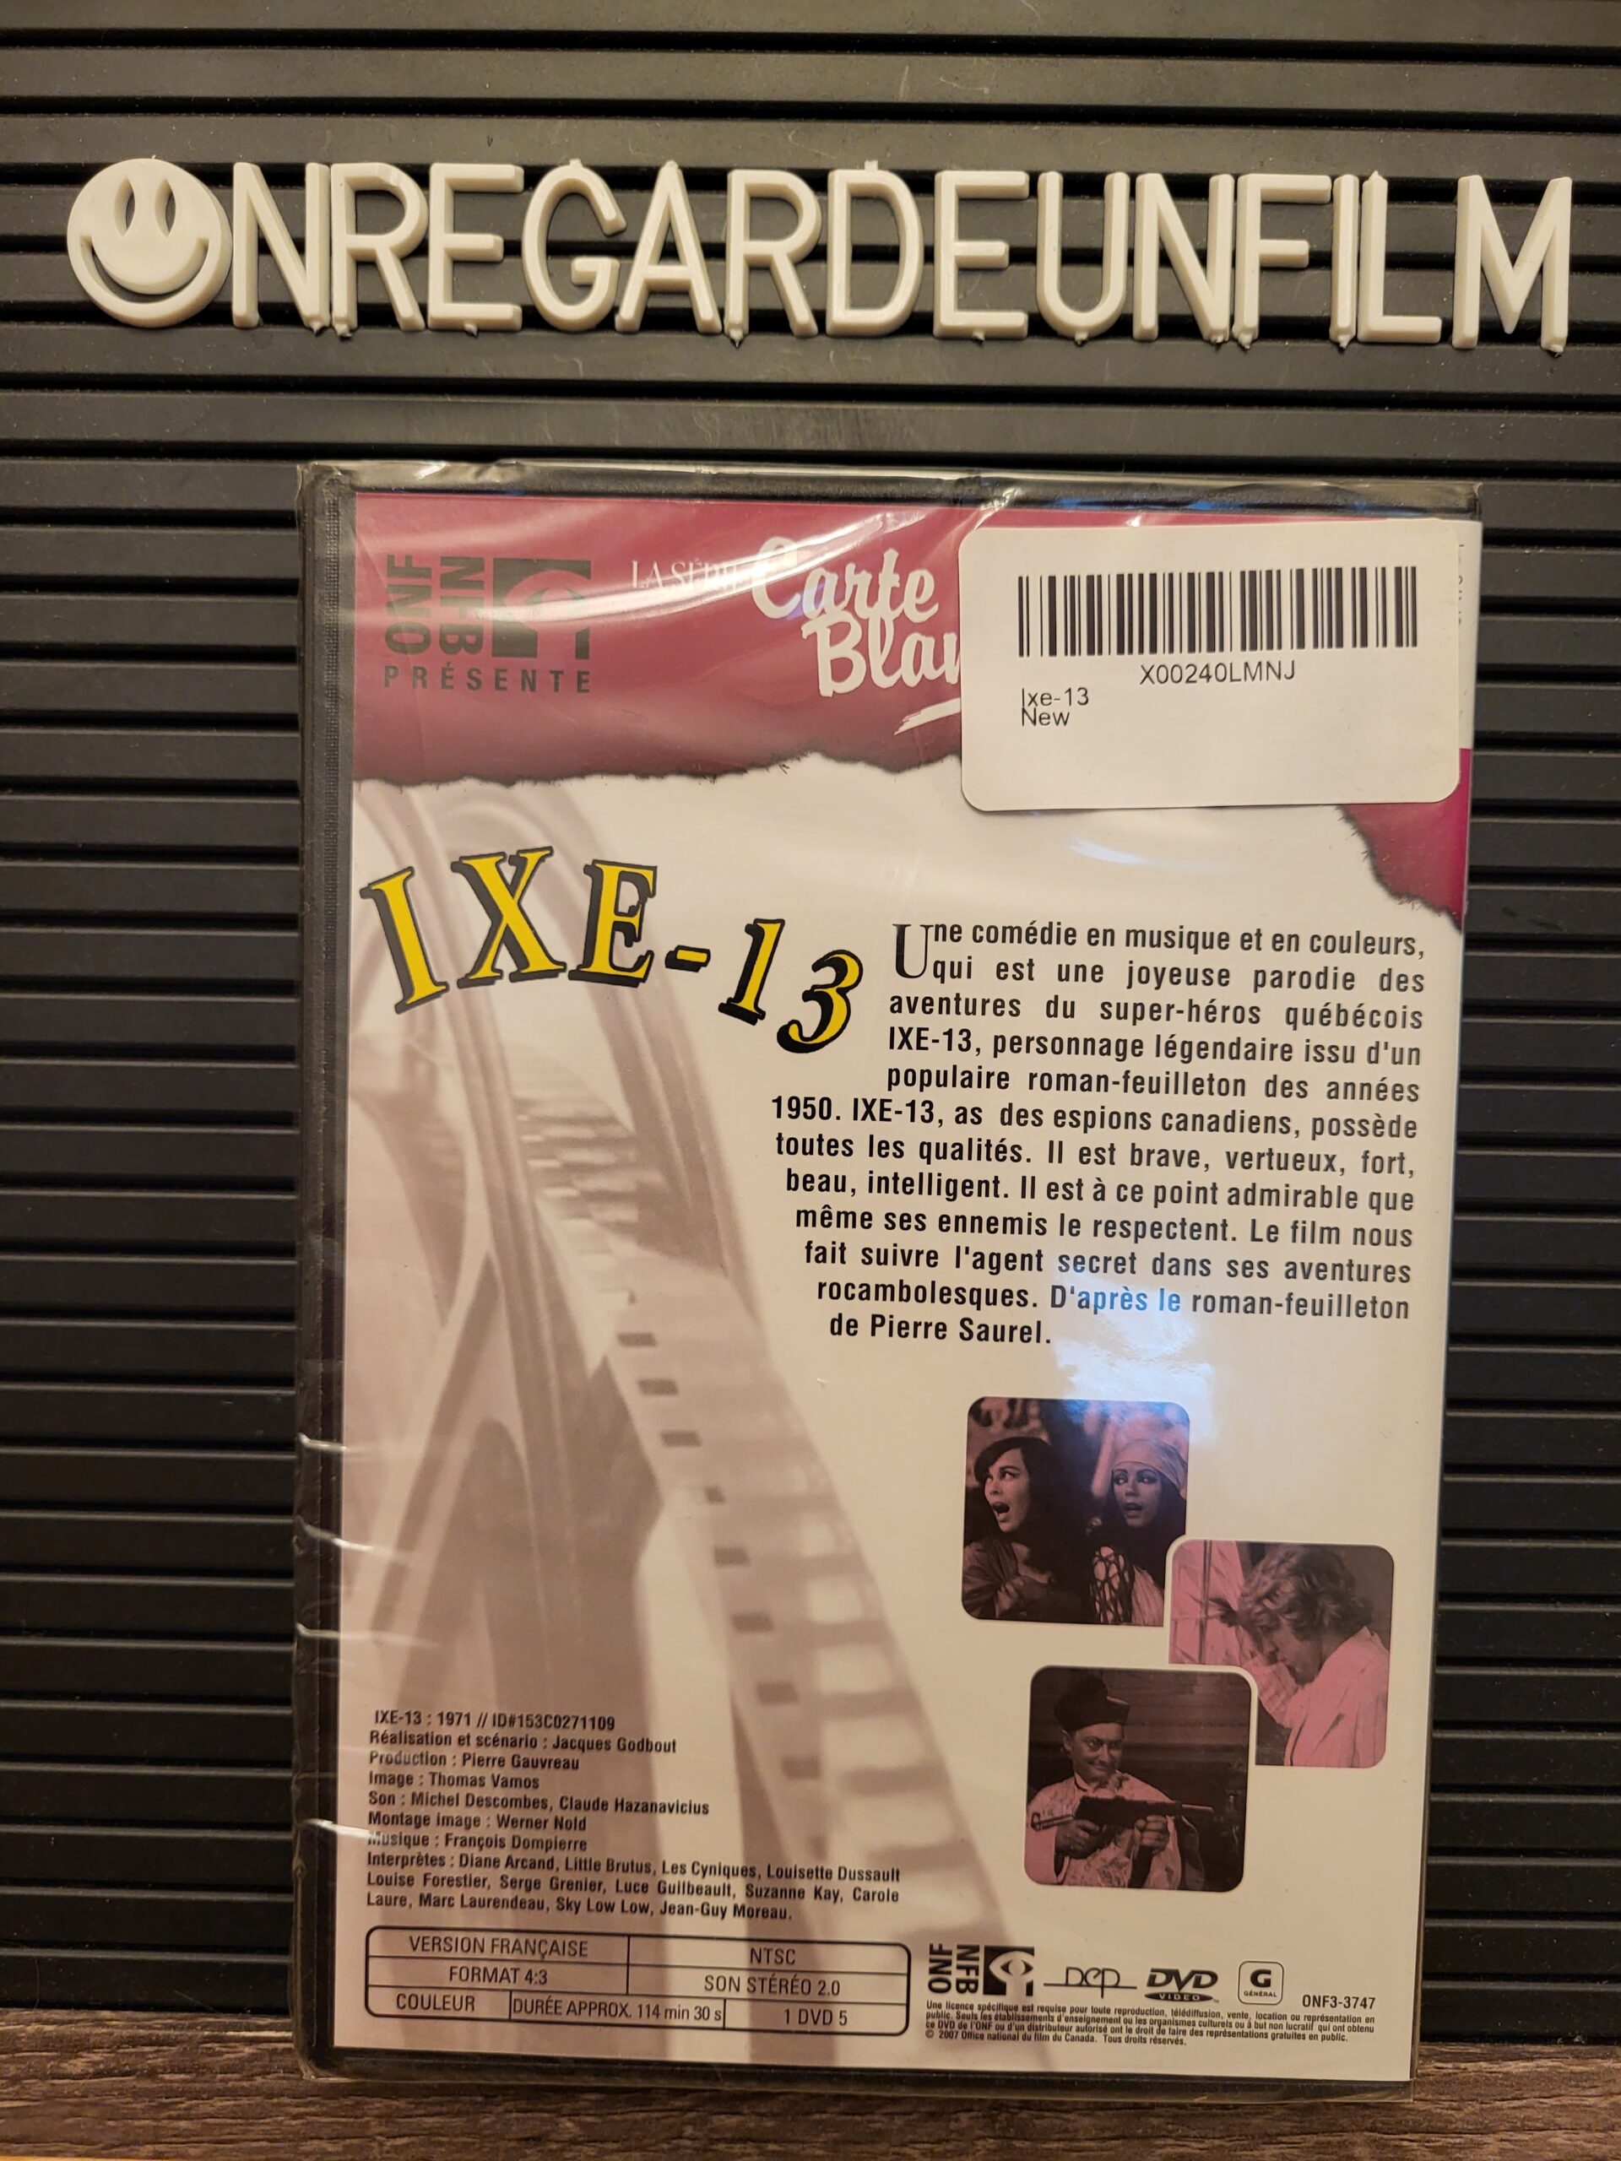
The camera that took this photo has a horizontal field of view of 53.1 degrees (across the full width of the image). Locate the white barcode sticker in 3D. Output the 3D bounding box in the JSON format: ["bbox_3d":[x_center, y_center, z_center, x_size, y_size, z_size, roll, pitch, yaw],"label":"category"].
[{"bbox_3d":[0.046,-0.048,0.187,0.058,0.032,0.001,-1,2,0],"label":"white barcode sticker"}]

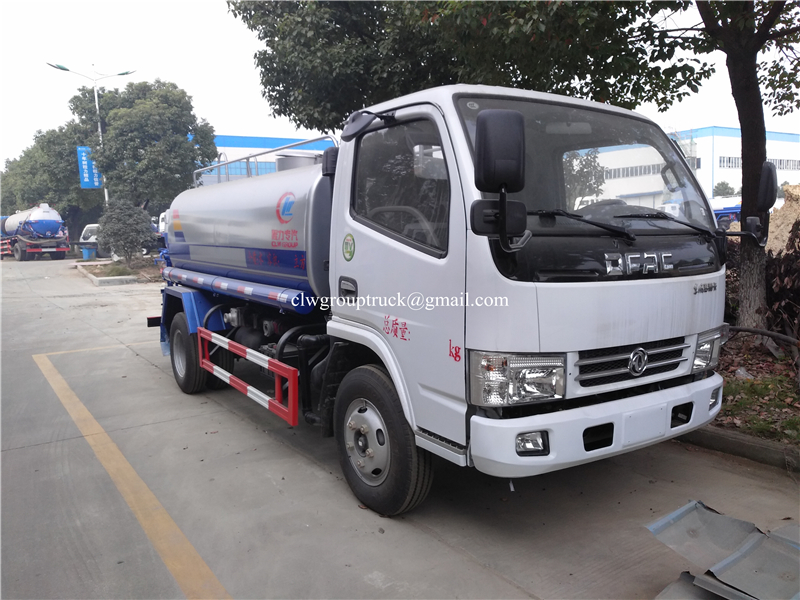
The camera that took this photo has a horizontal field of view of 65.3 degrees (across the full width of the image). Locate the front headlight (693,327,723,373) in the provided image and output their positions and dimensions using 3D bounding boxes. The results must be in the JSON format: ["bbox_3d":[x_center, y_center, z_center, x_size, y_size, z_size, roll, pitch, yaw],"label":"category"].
[{"bbox_3d":[1.621,0.266,3.427,0.380,0.220,0.230,-3,7,-34],"label":"front headlight"}]

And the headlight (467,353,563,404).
[{"bbox_3d":[0.502,0.333,2.675,0.380,0.220,0.230,-3,7,-34],"label":"headlight"}]

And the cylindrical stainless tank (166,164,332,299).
[{"bbox_3d":[-0.870,-0.577,5.802,1.613,1.131,3.624,-4,7,-34],"label":"cylindrical stainless tank"}]

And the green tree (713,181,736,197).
[{"bbox_3d":[21.812,-5.348,42.277,2.000,5.285,2.000,4,7,27],"label":"green tree"}]

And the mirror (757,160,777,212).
[{"bbox_3d":[2.034,-0.623,3.443,0.090,0.270,0.180,6,8,43],"label":"mirror"}]

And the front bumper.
[{"bbox_3d":[1.087,0.561,3.037,1.790,0.300,0.240,-3,7,-34],"label":"front bumper"}]

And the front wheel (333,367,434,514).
[{"bbox_3d":[-0.109,0.771,3.451,0.205,0.790,0.790,-3,7,-34],"label":"front wheel"}]

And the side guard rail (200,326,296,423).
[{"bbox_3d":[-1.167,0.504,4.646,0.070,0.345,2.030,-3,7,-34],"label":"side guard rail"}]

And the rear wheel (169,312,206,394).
[{"bbox_3d":[-1.970,0.490,5.919,0.205,0.790,0.790,-3,7,-34],"label":"rear wheel"}]

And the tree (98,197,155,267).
[{"bbox_3d":[-10.030,-2.478,22.869,2.050,2.500,2.050,-2,7,-23],"label":"tree"}]

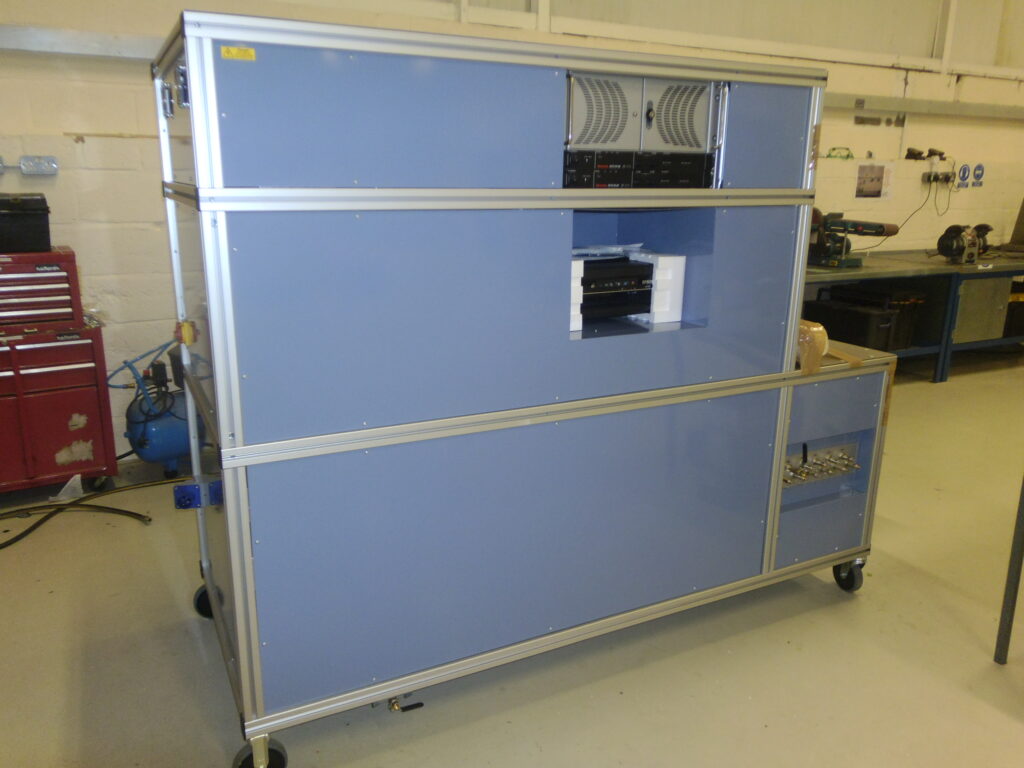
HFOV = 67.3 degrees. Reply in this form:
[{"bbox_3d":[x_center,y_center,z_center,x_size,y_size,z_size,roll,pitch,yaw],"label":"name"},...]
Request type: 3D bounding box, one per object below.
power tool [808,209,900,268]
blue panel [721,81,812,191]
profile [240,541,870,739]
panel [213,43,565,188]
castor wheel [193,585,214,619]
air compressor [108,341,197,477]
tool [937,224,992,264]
[{"bbox_3d":[2.318,-1.013,5.389,0.390,0.380,0.640,-7,17,-27],"label":"power tool"},{"bbox_3d":[0.696,-0.675,2.107,0.305,0.269,0.015,-7,17,-27],"label":"blue panel"},{"bbox_3d":[0.325,0.702,2.308,2.161,0.045,0.045,-6,17,-27],"label":"profile"},{"bbox_3d":[-0.221,-0.558,1.647,0.773,0.270,0.015,-7,17,-27],"label":"panel"},{"bbox_3d":[-1.007,0.724,2.560,0.125,0.125,0.042,-11,19,-37],"label":"castor wheel"},{"bbox_3d":[-1.733,0.113,3.829,0.420,0.640,0.350,-7,17,-27],"label":"air compressor"},{"bbox_3d":[3.402,-1.049,5.776,0.370,0.275,0.210,-1,15,-7],"label":"tool"}]

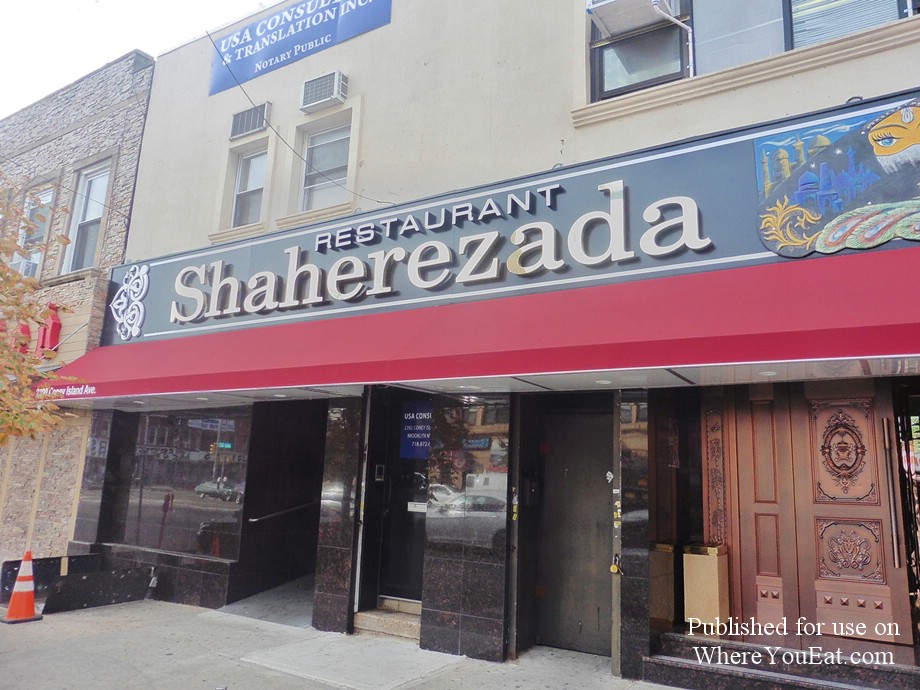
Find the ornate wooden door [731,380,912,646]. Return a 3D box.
[{"bbox_3d":[3.099,1.315,5.552,1.240,2.240,0.080,-4,-13,27],"label":"ornate wooden door"}]

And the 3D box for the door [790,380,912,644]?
[{"bbox_3d":[3.304,1.303,5.457,0.790,2.240,0.080,-4,-13,27],"label":"door"}]

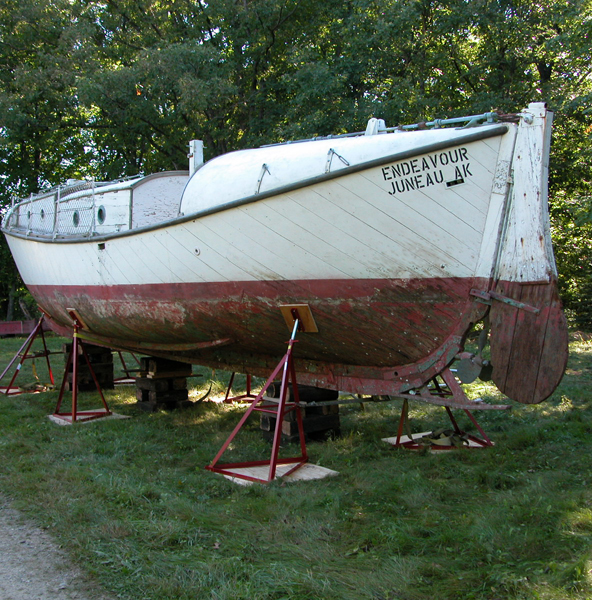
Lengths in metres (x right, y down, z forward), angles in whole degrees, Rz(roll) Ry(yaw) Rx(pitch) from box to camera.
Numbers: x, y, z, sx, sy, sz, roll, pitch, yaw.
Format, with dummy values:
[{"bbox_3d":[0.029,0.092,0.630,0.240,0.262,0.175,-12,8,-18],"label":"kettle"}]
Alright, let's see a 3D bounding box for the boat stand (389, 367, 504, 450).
[{"bbox_3d":[1.464,0.741,7.360,0.920,1.200,0.720,-1,1,-38],"label":"boat stand"}]

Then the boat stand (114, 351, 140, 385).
[{"bbox_3d":[-2.718,0.731,12.315,0.820,1.100,0.740,-1,1,-38],"label":"boat stand"}]

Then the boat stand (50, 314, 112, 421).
[{"bbox_3d":[-2.369,0.732,8.962,0.680,1.180,0.700,-1,1,-38],"label":"boat stand"}]

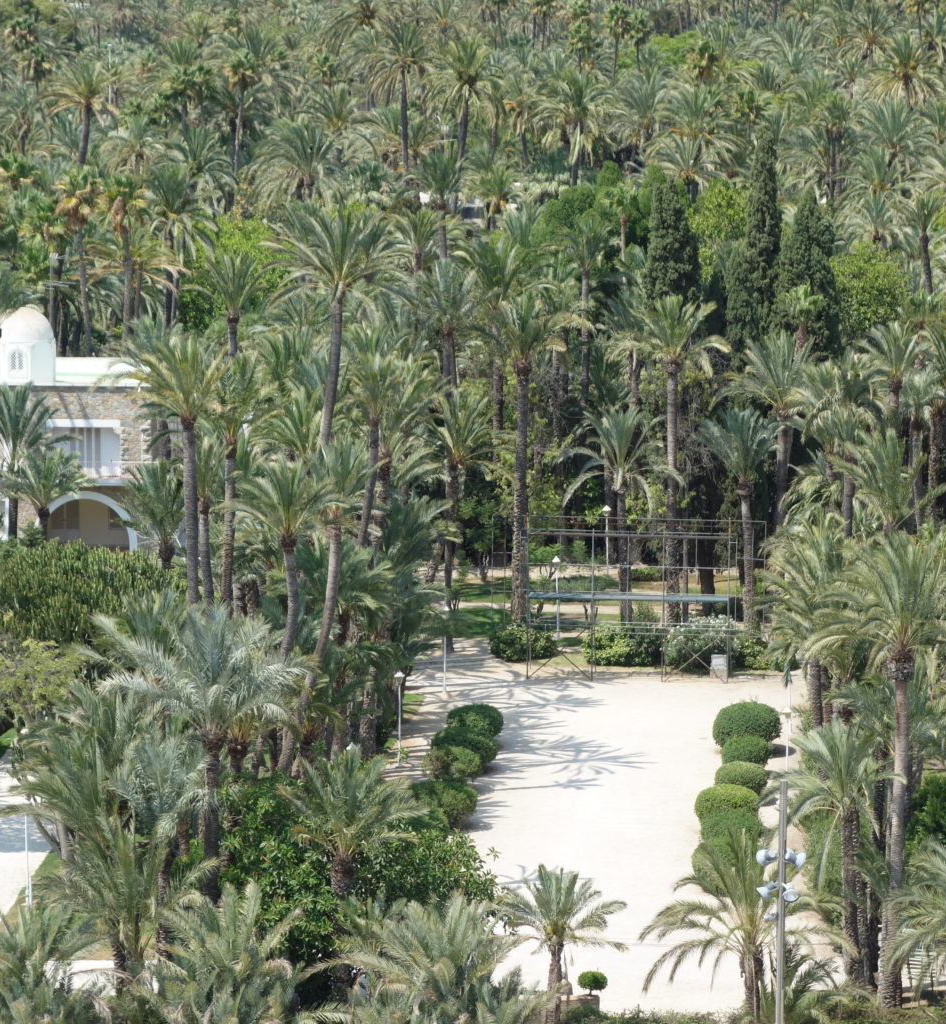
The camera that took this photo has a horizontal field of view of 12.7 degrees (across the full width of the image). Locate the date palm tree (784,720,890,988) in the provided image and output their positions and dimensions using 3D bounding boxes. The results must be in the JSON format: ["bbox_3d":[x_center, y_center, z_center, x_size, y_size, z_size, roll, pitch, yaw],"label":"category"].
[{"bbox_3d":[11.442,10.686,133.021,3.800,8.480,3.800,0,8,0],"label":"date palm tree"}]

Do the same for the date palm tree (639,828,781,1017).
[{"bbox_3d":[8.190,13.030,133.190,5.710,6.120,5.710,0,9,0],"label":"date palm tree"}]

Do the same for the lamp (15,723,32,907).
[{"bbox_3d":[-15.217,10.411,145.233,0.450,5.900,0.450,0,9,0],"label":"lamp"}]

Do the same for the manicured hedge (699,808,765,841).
[{"bbox_3d":[9.670,11.480,159.520,2.420,1.300,2.300,0,9,0],"label":"manicured hedge"}]

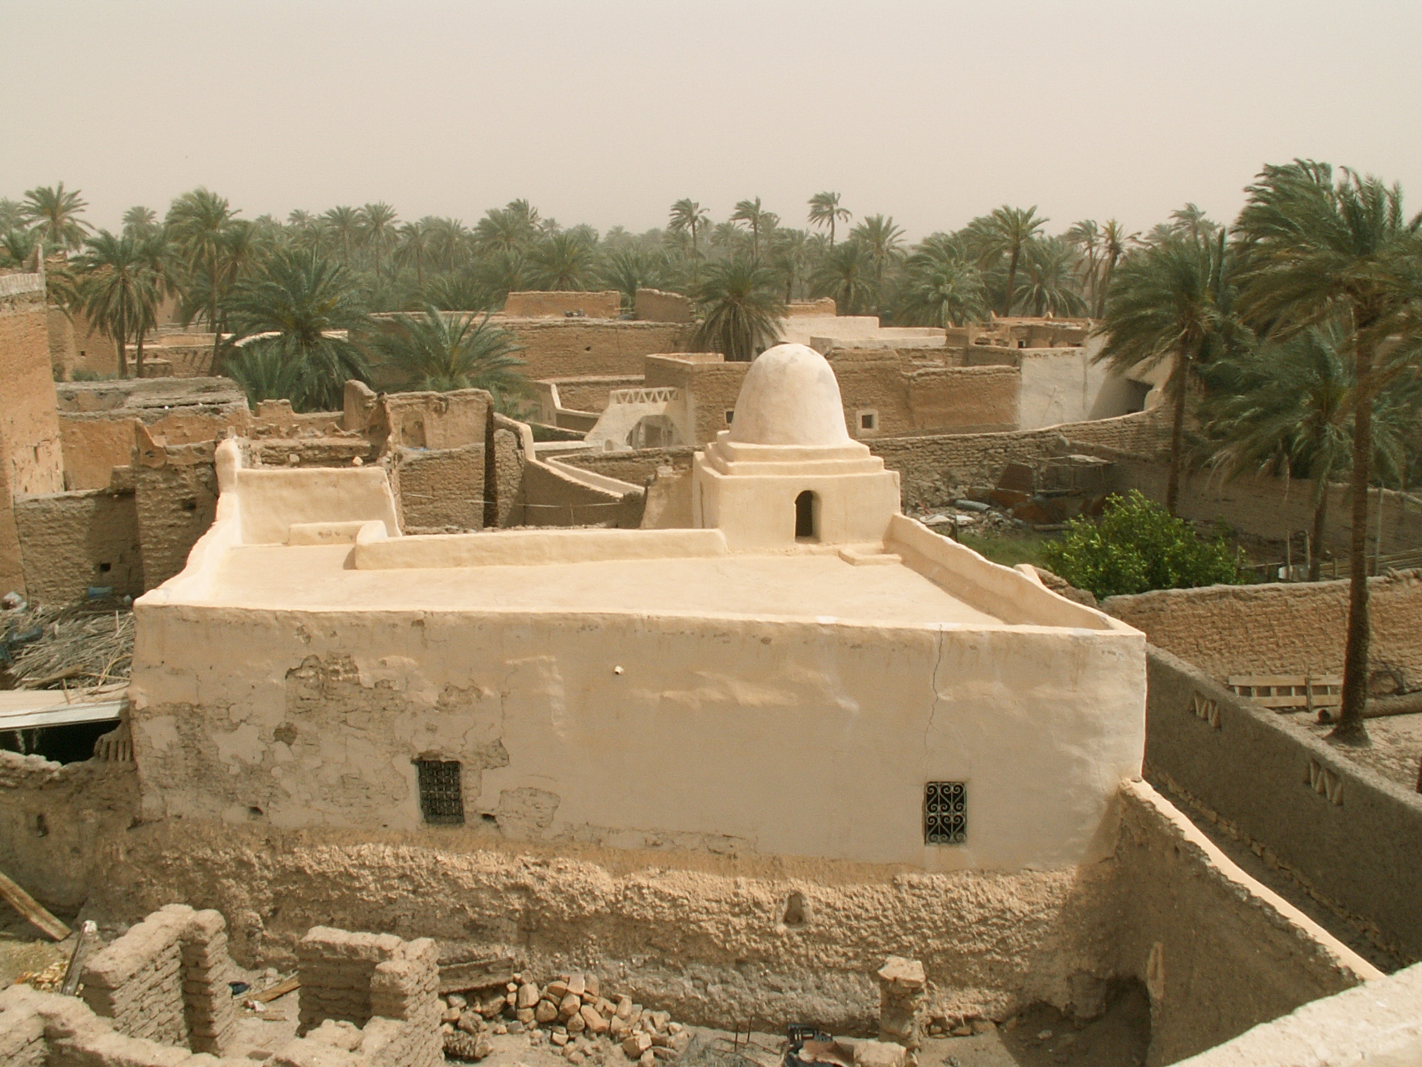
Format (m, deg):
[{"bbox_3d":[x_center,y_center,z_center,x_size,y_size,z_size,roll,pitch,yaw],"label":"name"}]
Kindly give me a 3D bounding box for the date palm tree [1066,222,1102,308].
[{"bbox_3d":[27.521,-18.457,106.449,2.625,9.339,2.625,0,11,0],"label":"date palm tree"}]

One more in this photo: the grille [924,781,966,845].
[{"bbox_3d":[2.589,3.095,15.919,0.461,0.757,0.050,1,11,7],"label":"grille"}]

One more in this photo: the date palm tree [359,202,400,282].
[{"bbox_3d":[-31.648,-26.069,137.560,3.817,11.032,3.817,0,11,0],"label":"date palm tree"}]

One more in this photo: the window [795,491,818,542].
[{"bbox_3d":[1.326,-0.256,19.939,0.339,0.718,0.220,-2,11,-8],"label":"window"}]

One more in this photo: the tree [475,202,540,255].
[{"bbox_3d":[-19.999,-26.137,142.668,6.394,13.407,6.394,0,12,0],"label":"tree"}]

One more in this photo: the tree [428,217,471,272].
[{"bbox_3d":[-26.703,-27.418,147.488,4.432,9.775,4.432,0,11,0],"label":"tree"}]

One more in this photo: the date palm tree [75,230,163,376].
[{"bbox_3d":[-32.536,-11.432,79.335,4.904,10.437,4.904,0,12,0],"label":"date palm tree"}]

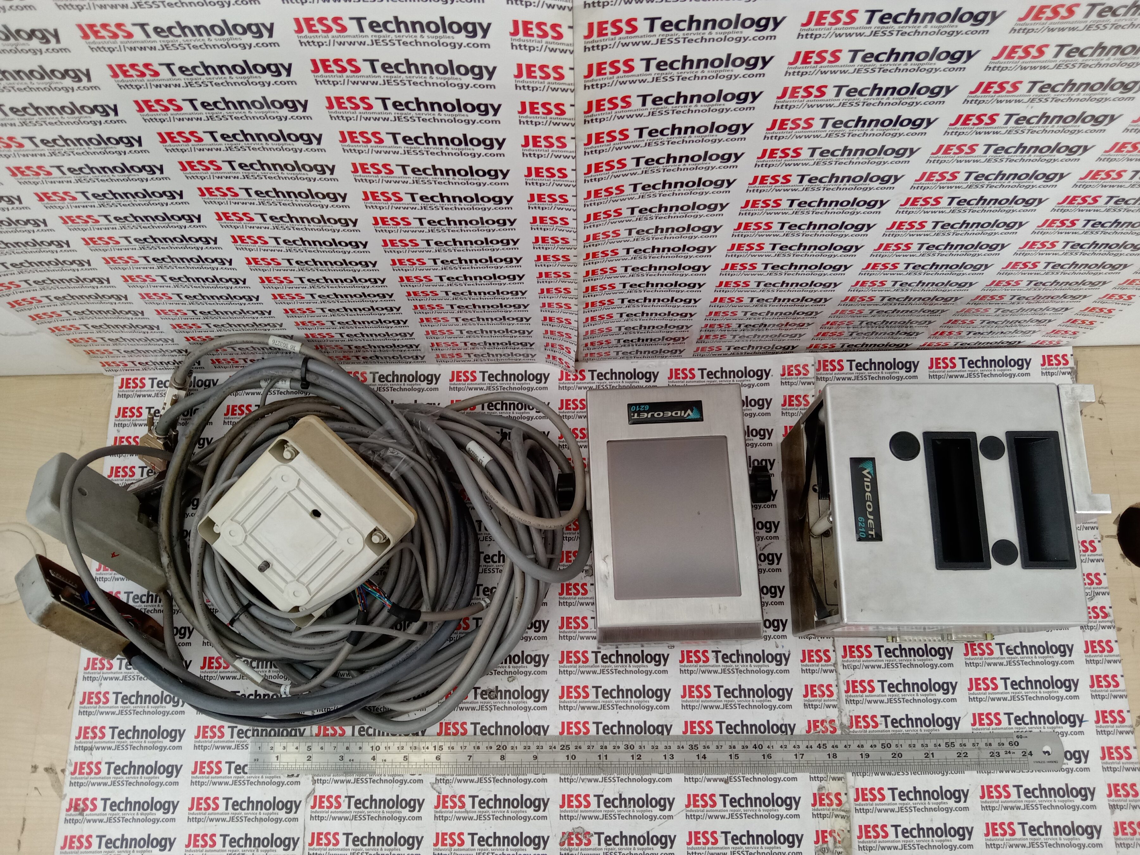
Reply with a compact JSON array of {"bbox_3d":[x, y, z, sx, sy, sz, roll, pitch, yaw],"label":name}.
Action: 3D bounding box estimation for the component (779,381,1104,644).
[{"bbox_3d":[0.274,0.069,0.643,0.187,0.147,0.167,0,73,1],"label":"component"}]

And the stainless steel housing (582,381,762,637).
[{"bbox_3d":[0.078,0.074,0.682,0.119,0.077,0.193,-3,73,1],"label":"stainless steel housing"}]

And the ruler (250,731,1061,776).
[{"bbox_3d":[0.065,0.254,0.668,0.636,0.002,0.029,-1,73,1],"label":"ruler"}]

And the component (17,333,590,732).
[{"bbox_3d":[-0.211,0.078,0.663,0.457,0.124,0.306,0,73,1],"label":"component"}]

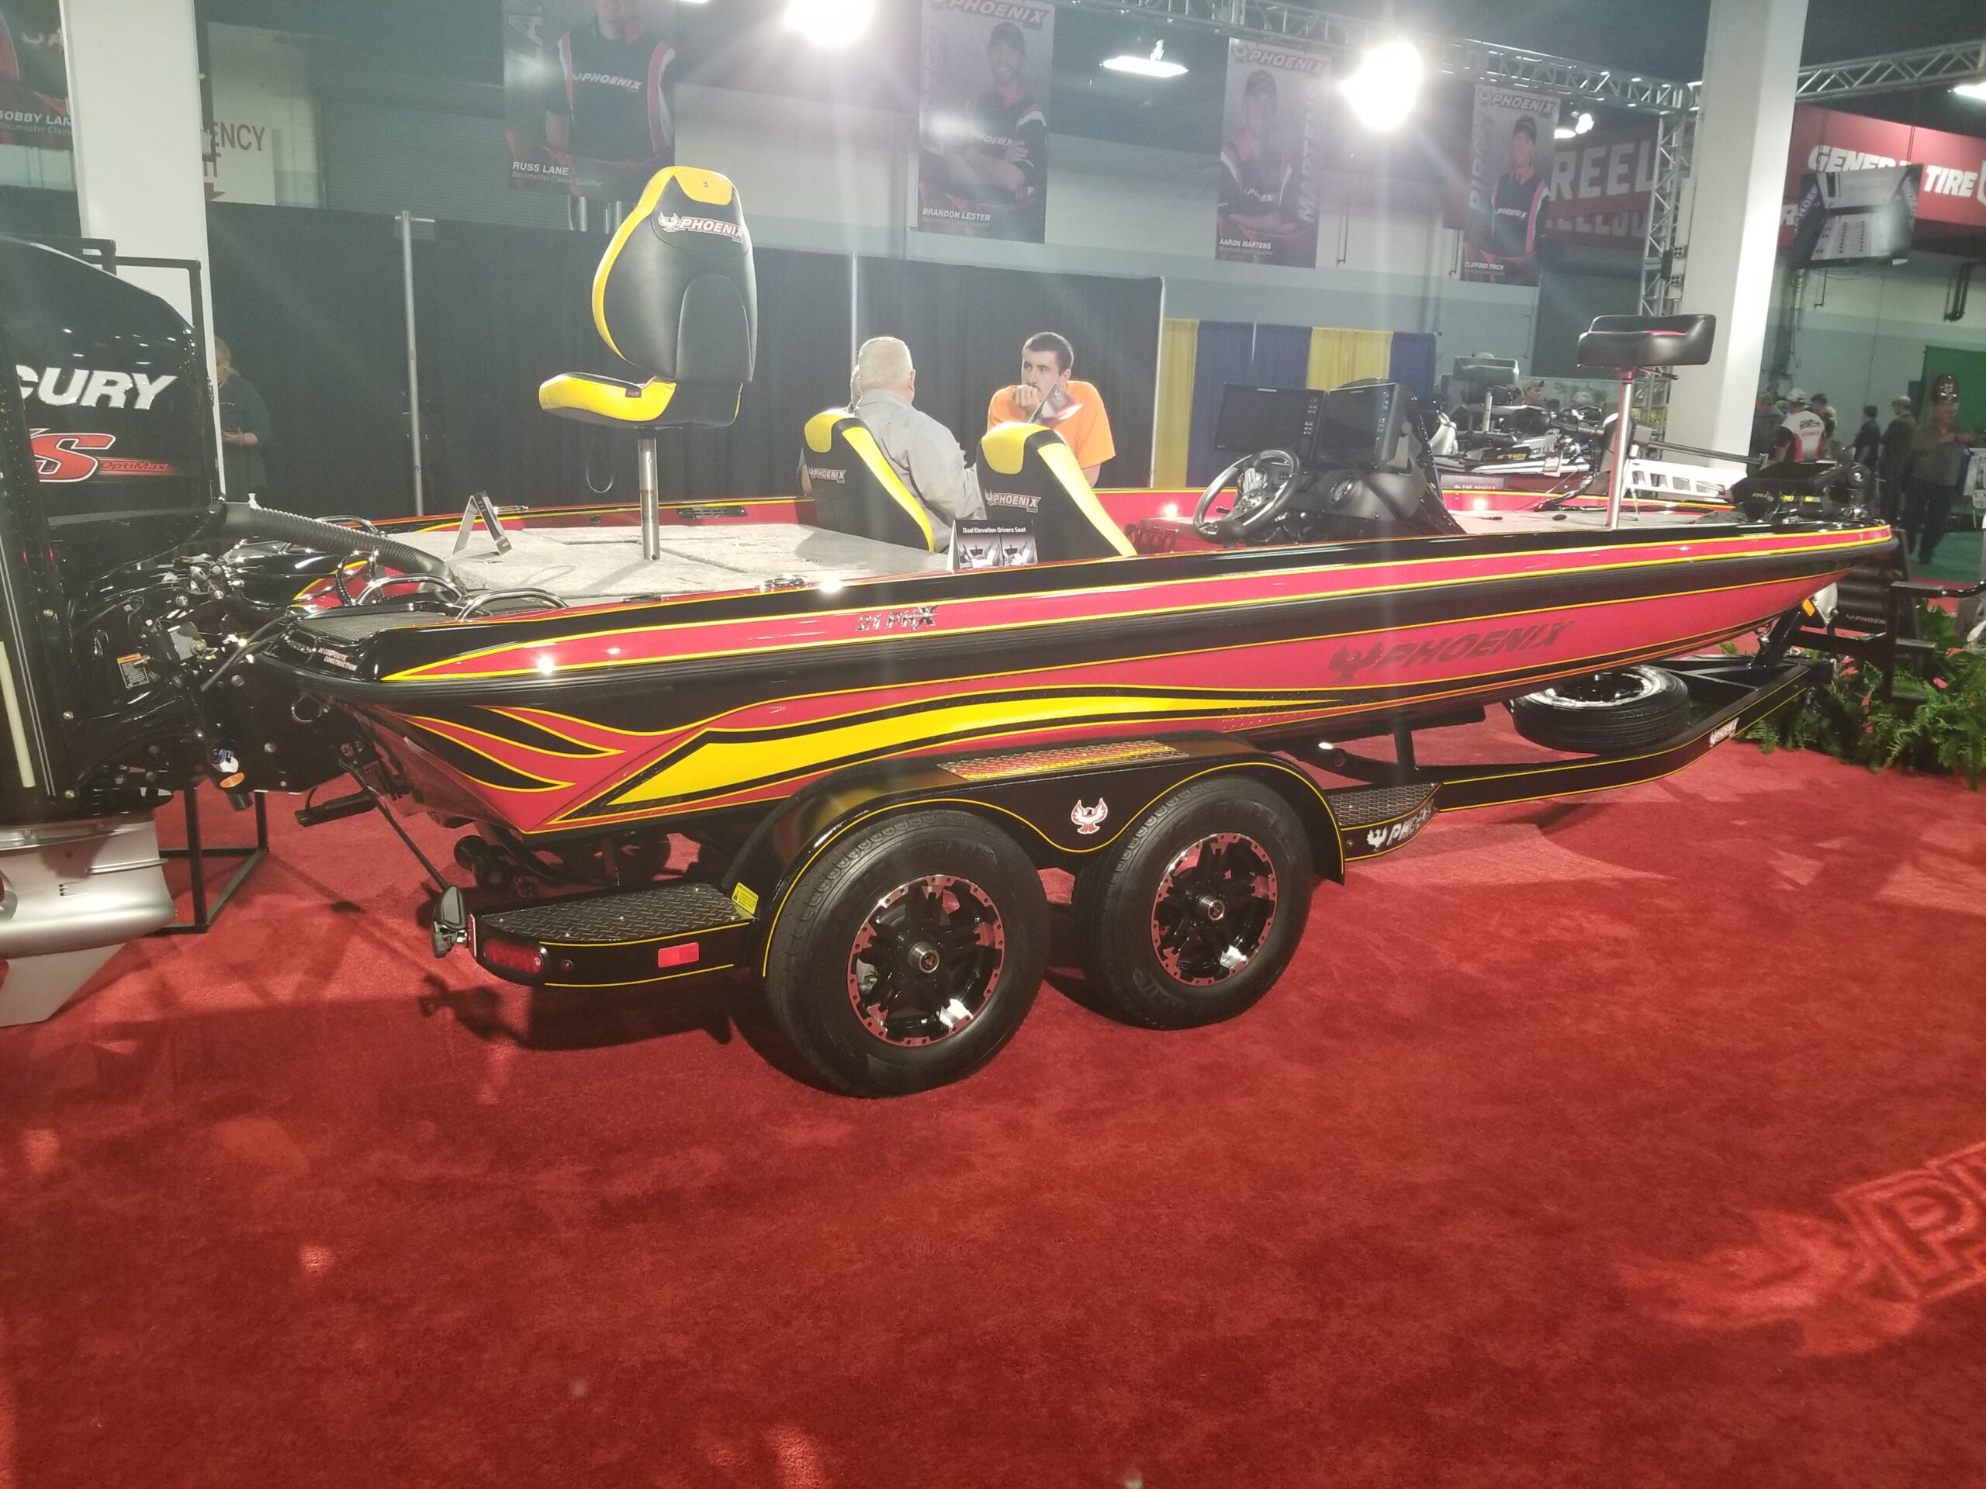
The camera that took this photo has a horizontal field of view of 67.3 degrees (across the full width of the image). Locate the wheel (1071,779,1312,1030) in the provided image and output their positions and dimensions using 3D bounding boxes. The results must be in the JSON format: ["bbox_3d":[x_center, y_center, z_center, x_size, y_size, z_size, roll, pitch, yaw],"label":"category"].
[{"bbox_3d":[0.536,0.413,3.967,0.690,0.690,0.210,-6,14,-30],"label":"wheel"}]

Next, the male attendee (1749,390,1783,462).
[{"bbox_3d":[9.554,-3.515,18.697,0.500,1.770,0.330,10,16,35],"label":"male attendee"}]

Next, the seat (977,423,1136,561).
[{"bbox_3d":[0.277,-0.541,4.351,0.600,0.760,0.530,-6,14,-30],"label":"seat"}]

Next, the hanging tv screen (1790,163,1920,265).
[{"bbox_3d":[6.946,-4.250,12.000,0.100,0.750,1.000,-7,15,-34],"label":"hanging tv screen"}]

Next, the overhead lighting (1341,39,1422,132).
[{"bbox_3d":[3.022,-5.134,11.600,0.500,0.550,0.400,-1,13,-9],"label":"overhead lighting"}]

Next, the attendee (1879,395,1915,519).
[{"bbox_3d":[11.391,-3.537,18.997,0.350,1.770,0.500,9,15,30],"label":"attendee"}]

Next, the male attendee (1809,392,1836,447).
[{"bbox_3d":[10.635,-3.666,19.395,0.330,1.760,0.500,5,13,15],"label":"male attendee"}]

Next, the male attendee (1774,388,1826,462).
[{"bbox_3d":[8.800,-3.027,16.490,0.580,1.770,0.360,4,13,10],"label":"male attendee"}]

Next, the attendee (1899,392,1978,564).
[{"bbox_3d":[10.047,-2.820,15.900,0.560,1.760,0.450,-7,15,-35],"label":"attendee"}]

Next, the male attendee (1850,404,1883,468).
[{"bbox_3d":[12.605,-4.048,21.691,0.350,1.720,0.500,11,16,36],"label":"male attendee"}]

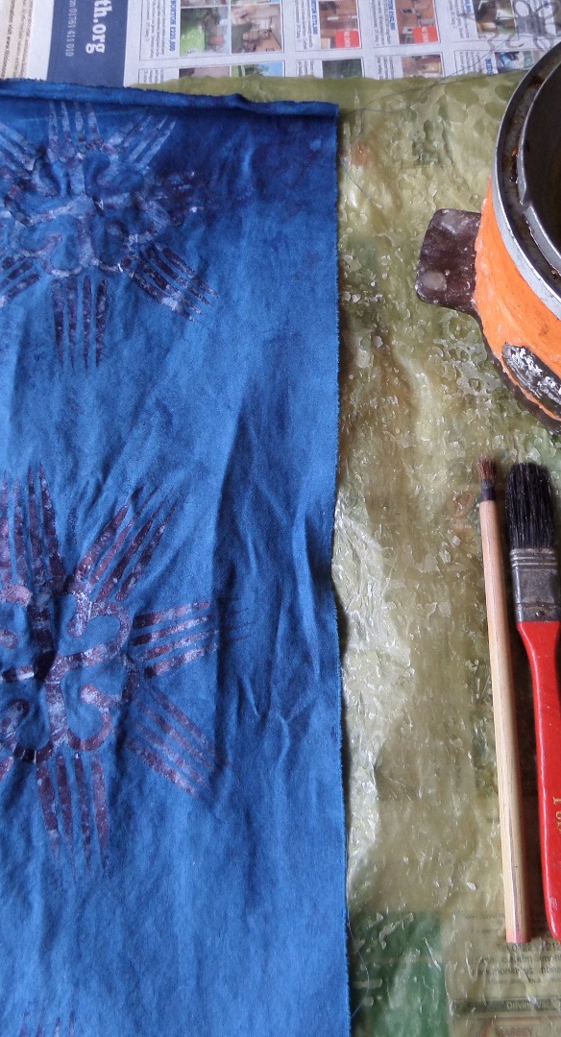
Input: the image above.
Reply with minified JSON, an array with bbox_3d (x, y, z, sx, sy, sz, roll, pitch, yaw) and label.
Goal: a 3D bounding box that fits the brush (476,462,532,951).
[{"bbox_3d":[0.085,0.063,0.367,0.009,0.009,0.183,0,71,2],"label":"brush"}]

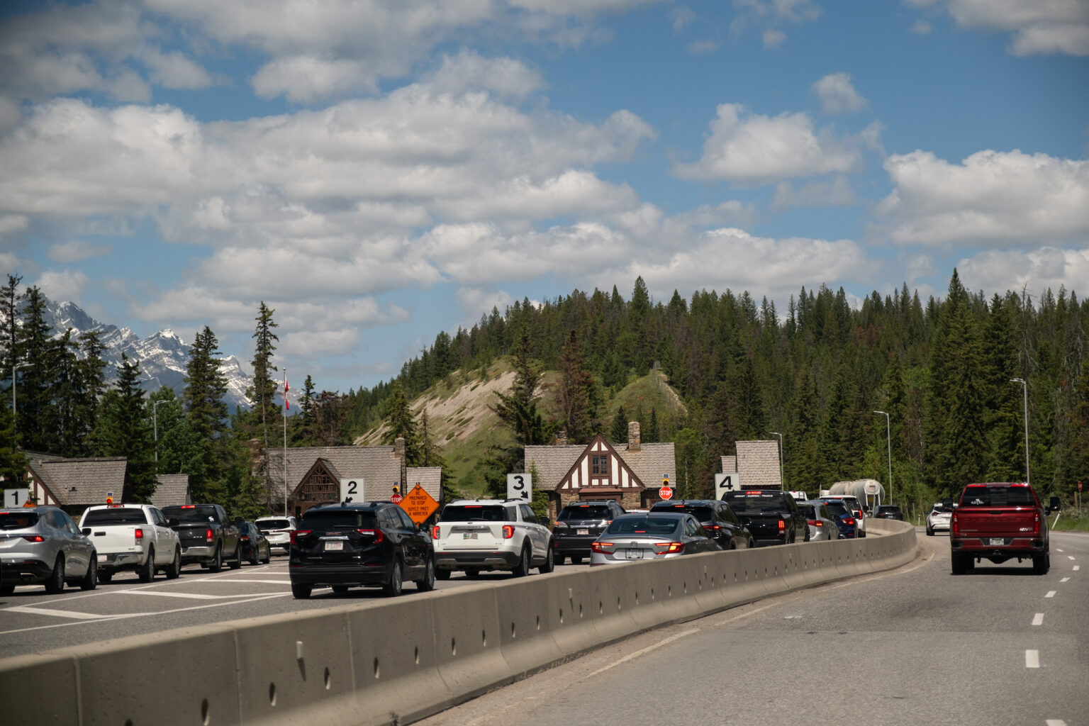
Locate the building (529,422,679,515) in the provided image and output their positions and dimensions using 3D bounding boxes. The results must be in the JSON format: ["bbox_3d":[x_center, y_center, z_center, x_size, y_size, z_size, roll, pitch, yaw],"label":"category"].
[{"bbox_3d":[3.316,6.791,139.779,8.700,6.900,6.500,-1,-4,0],"label":"building"}]

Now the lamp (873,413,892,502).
[{"bbox_3d":[26.467,8.198,189.729,1.200,8.860,0.300,-1,-4,-4],"label":"lamp"}]

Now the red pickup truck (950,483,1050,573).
[{"bbox_3d":[10.491,3.784,55.569,2.080,2.030,6.350,-2,-4,13],"label":"red pickup truck"}]

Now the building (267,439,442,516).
[{"bbox_3d":[-11.042,7.507,140.795,10.400,6.400,7.000,-1,-4,0],"label":"building"}]

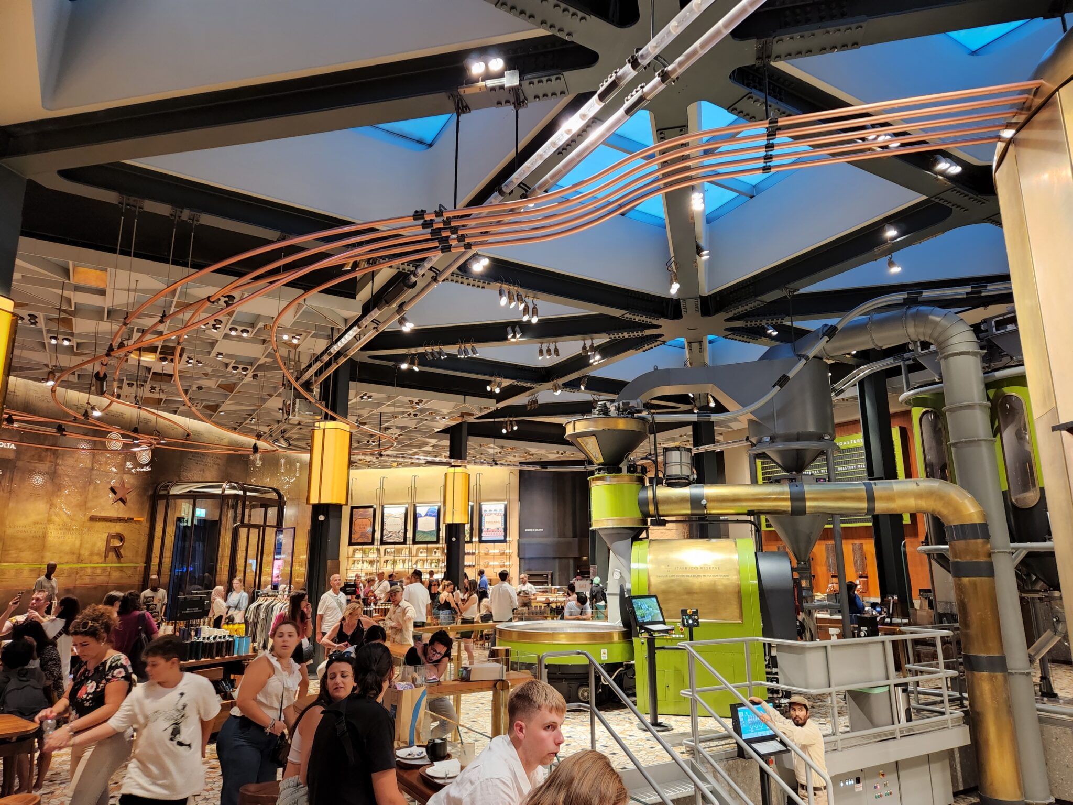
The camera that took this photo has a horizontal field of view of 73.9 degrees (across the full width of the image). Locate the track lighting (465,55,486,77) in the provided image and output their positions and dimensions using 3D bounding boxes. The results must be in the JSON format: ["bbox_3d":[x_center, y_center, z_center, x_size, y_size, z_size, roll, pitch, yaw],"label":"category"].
[{"bbox_3d":[-0.542,-2.959,6.269,0.120,0.180,0.125,12,-55,-41],"label":"track lighting"}]

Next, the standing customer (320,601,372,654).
[{"bbox_3d":[-2.300,3.113,8.508,0.620,1.460,0.550,3,-13,-14],"label":"standing customer"}]

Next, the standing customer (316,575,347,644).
[{"bbox_3d":[-3.215,3.569,11.082,0.480,1.750,0.300,10,-16,-36],"label":"standing customer"}]

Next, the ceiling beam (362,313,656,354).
[{"bbox_3d":[-0.572,-1.206,12.440,5.250,0.420,0.300,-3,-13,12],"label":"ceiling beam"}]

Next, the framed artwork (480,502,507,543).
[{"bbox_3d":[-1.362,3.796,22.500,0.920,1.280,0.080,-5,-14,20],"label":"framed artwork"}]

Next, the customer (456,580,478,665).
[{"bbox_3d":[-1.231,4.026,12.829,0.450,1.620,0.450,-3,-13,11],"label":"customer"}]

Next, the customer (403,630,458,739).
[{"bbox_3d":[-0.909,2.640,6.167,0.500,1.270,0.570,6,-14,-24],"label":"customer"}]

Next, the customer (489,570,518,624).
[{"bbox_3d":[-0.610,3.997,13.036,0.530,1.790,0.340,-3,-13,11],"label":"customer"}]

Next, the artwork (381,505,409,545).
[{"bbox_3d":[-4.444,3.839,22.381,0.876,1.213,0.080,-3,-13,14],"label":"artwork"}]

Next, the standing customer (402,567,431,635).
[{"bbox_3d":[-2.070,3.826,12.357,0.520,1.820,0.340,3,-13,-12],"label":"standing customer"}]

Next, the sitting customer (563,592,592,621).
[{"bbox_3d":[0.713,3.956,12.403,0.550,1.200,0.650,-1,-13,3],"label":"sitting customer"}]

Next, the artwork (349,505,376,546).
[{"bbox_3d":[-5.492,3.900,22.636,0.876,1.213,0.080,-3,-13,14],"label":"artwork"}]

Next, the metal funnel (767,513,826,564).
[{"bbox_3d":[3.981,1.975,10.815,1.100,0.950,1.100,0,-13,0],"label":"metal funnel"}]

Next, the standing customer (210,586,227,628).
[{"bbox_3d":[-6.060,4.252,13.521,0.380,1.500,0.450,1,-13,-3],"label":"standing customer"}]

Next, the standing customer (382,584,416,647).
[{"bbox_3d":[-2.085,3.619,10.765,0.500,1.660,0.370,-6,-14,24],"label":"standing customer"}]

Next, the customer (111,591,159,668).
[{"bbox_3d":[-4.351,2.848,7.662,0.520,1.600,0.420,5,-14,-22],"label":"customer"}]

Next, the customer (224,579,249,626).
[{"bbox_3d":[-5.594,4.100,13.217,0.430,1.671,0.300,3,-13,-11],"label":"customer"}]

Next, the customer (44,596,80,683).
[{"bbox_3d":[-5.563,3.077,8.275,0.360,1.620,0.420,-1,-13,3],"label":"customer"}]

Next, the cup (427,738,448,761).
[{"bbox_3d":[-0.459,1.591,3.264,0.086,0.083,0.116,-8,-15,30],"label":"cup"}]

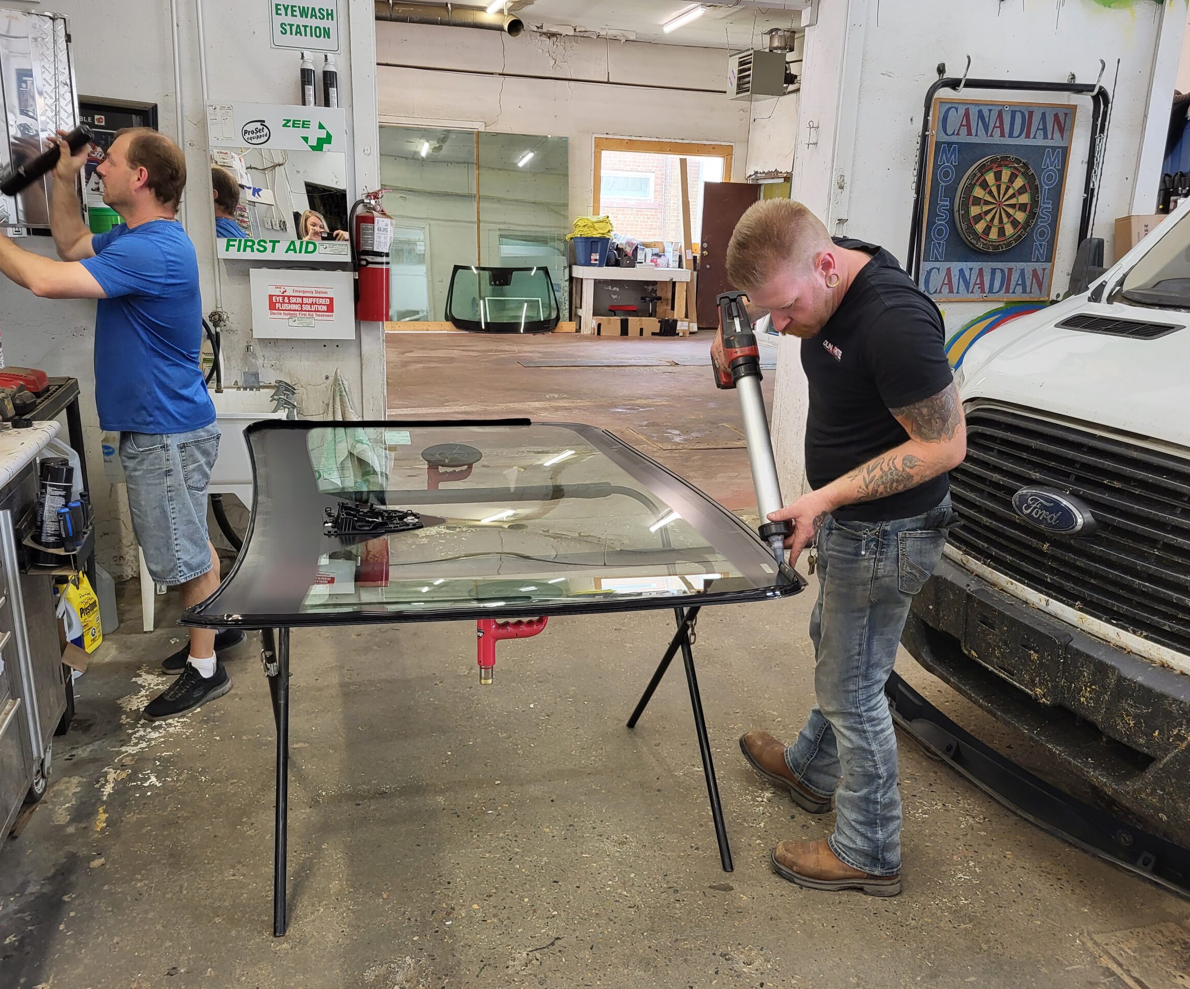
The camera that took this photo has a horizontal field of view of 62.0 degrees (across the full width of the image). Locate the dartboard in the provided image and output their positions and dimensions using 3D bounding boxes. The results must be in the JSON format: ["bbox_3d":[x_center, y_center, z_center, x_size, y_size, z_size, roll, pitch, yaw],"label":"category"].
[{"bbox_3d":[1.940,-1.390,4.740,0.451,0.451,0.040,-2,15,-14],"label":"dartboard"}]

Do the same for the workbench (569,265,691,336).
[{"bbox_3d":[0.525,-2.783,14.150,1.620,0.950,0.630,-2,15,-14],"label":"workbench"}]

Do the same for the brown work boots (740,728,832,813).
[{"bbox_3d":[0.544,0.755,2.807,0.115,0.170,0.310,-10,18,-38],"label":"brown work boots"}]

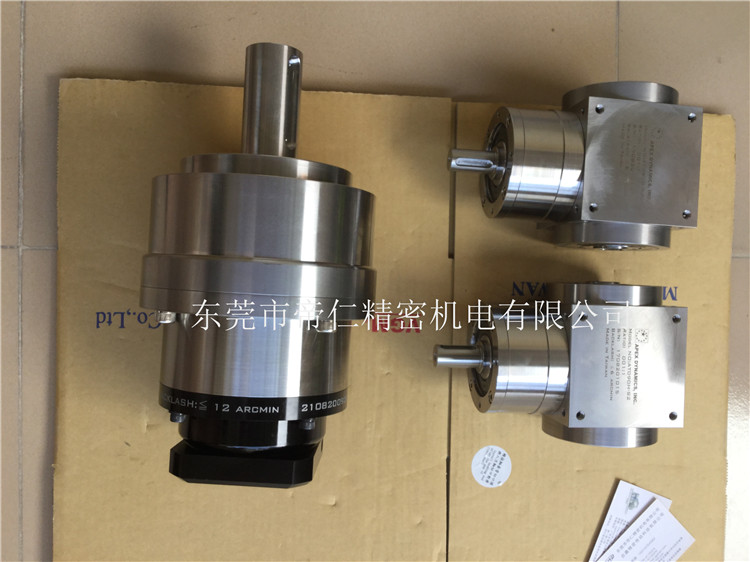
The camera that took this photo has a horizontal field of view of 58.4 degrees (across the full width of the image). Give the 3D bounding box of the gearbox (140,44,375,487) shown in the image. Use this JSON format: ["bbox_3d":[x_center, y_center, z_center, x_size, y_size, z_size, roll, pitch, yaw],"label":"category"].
[{"bbox_3d":[-0.080,-0.016,0.483,0.164,0.164,0.297,3,90,-7],"label":"gearbox"}]

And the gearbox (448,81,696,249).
[{"bbox_3d":[0.149,-0.090,0.536,0.181,0.089,0.124,3,90,-7],"label":"gearbox"}]

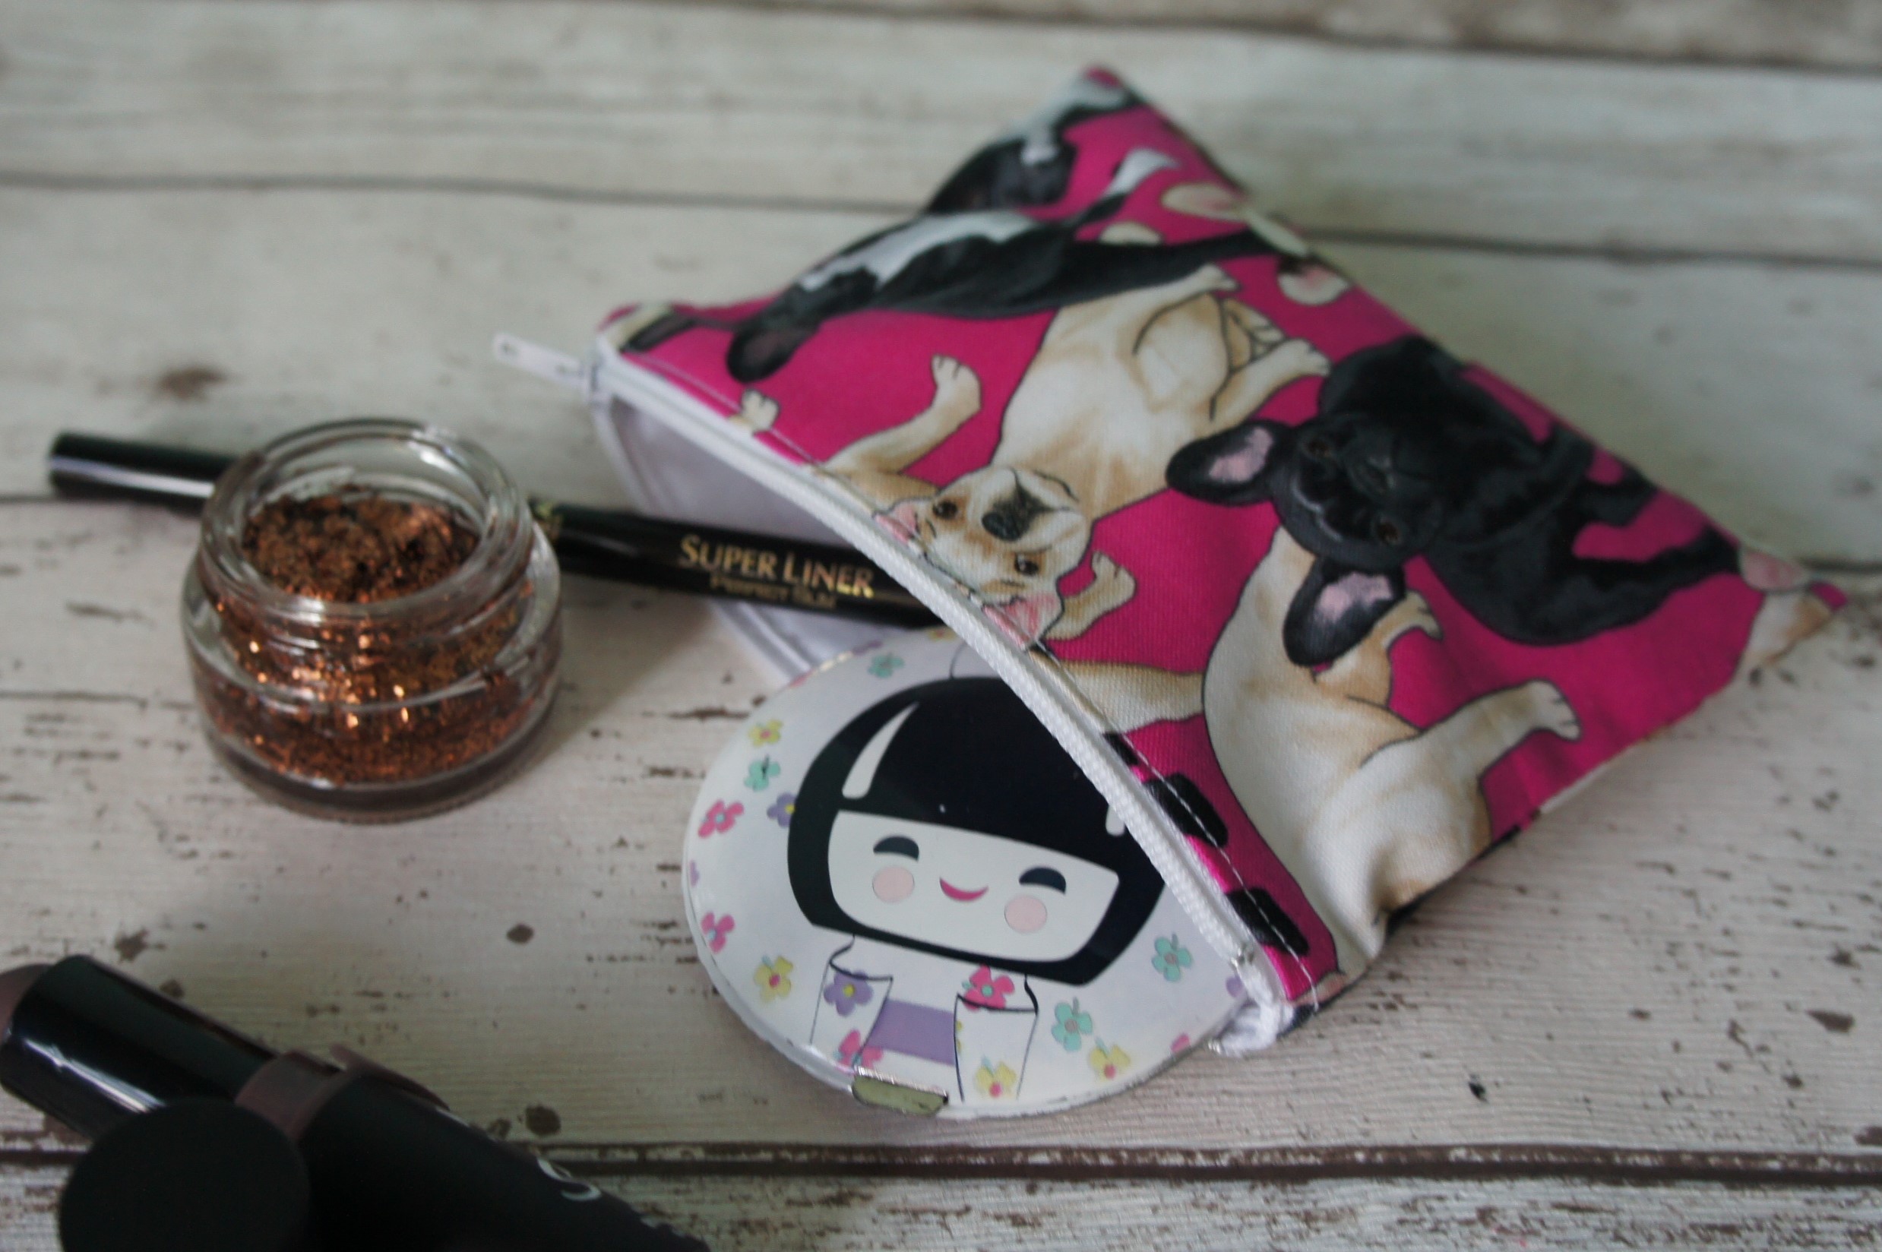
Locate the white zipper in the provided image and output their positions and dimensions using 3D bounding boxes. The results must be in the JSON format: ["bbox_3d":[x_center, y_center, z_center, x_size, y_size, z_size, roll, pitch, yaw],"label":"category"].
[{"bbox_3d":[-0.014,-0.003,0.202,0.020,0.022,0.150,-27,53,-31],"label":"white zipper"}]

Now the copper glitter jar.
[{"bbox_3d":[-0.067,-0.002,0.188,0.042,0.030,0.042,6,43,-6],"label":"copper glitter jar"}]

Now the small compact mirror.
[{"bbox_3d":[0.004,0.027,0.181,0.066,0.008,0.066,2,45,-3],"label":"small compact mirror"}]

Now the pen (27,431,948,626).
[{"bbox_3d":[-0.054,-0.011,0.212,0.138,0.011,0.011,9,43,4],"label":"pen"}]

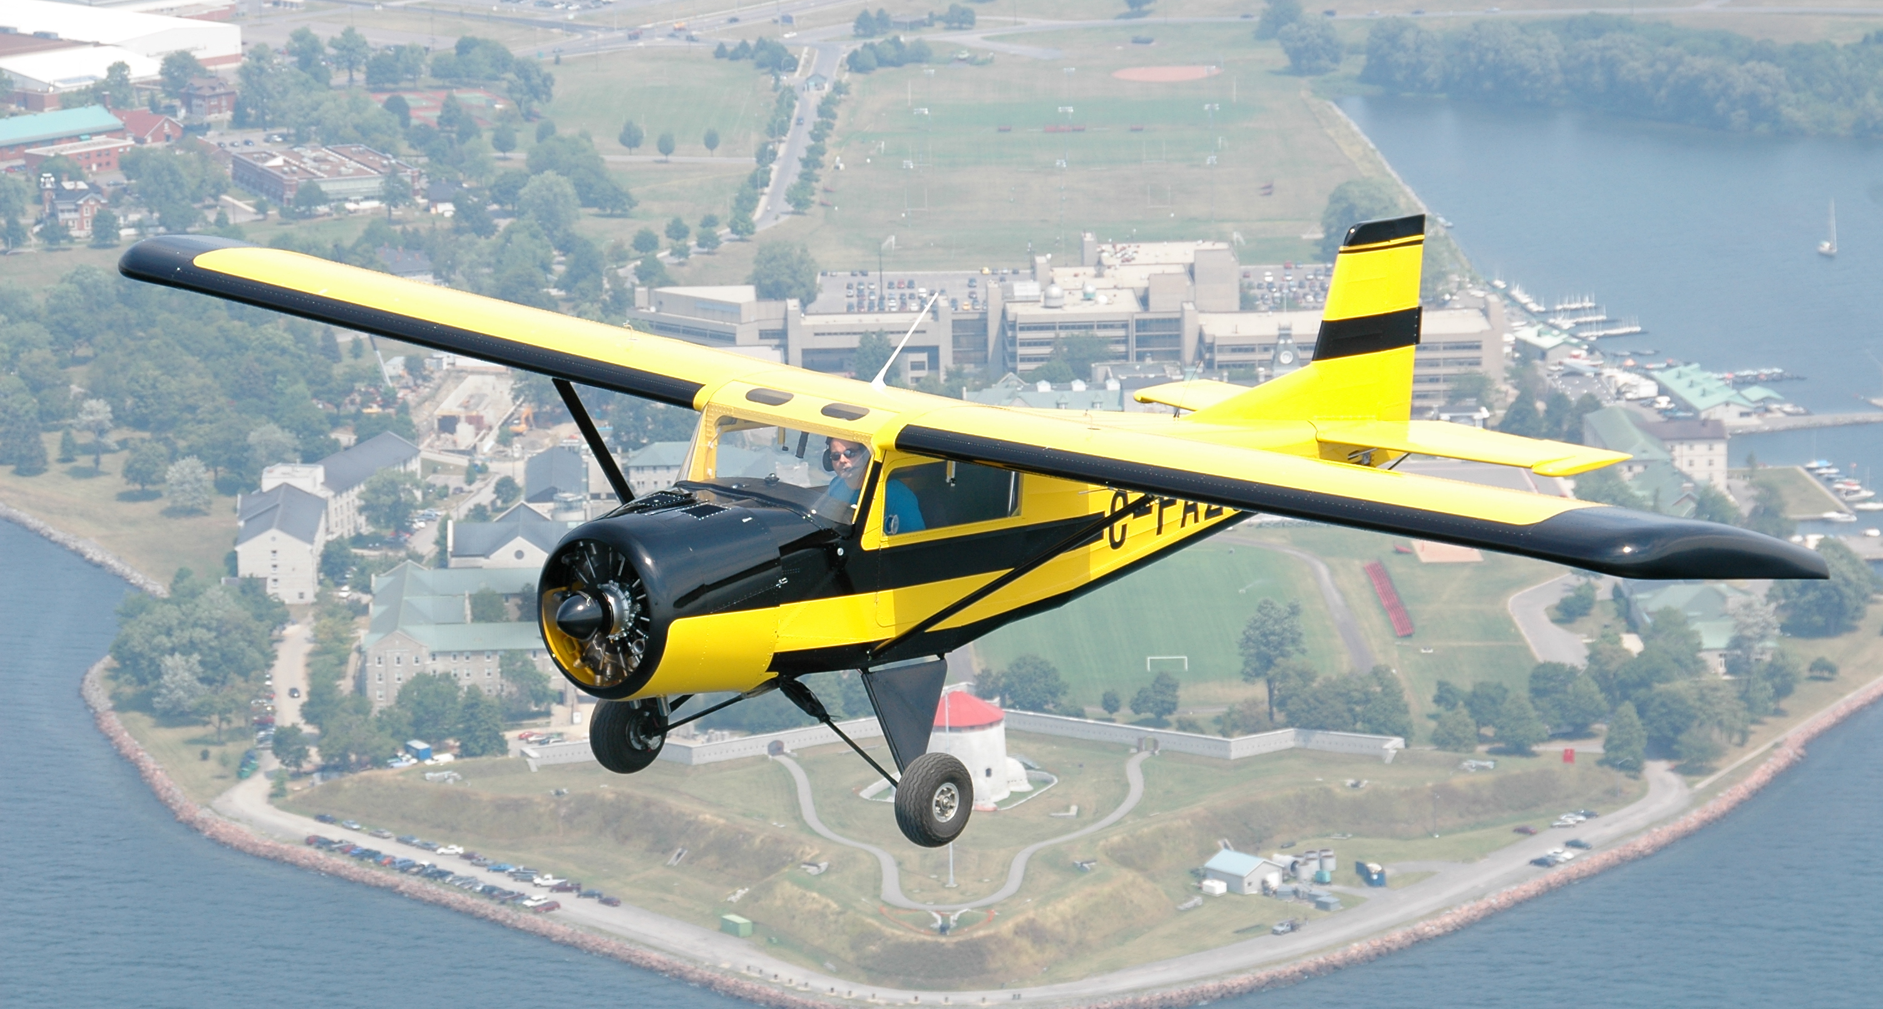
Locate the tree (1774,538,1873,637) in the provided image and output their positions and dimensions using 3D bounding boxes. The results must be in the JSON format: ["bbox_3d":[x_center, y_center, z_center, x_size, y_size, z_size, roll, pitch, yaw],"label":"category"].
[{"bbox_3d":[179.317,16.237,1306.747,19.766,18.801,19.766,0,11,8],"label":"tree"}]

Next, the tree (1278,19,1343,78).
[{"bbox_3d":[125.961,-156.750,2192.543,21.343,18.264,21.343,-1,11,3],"label":"tree"}]

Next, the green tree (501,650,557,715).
[{"bbox_3d":[-80.324,34.505,1242.826,10.540,12.190,10.220,-2,13,0],"label":"green tree"}]

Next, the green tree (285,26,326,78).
[{"bbox_3d":[-219.049,-155.260,2211.695,13.171,18.072,13.171,-2,11,-5],"label":"green tree"}]

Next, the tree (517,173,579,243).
[{"bbox_3d":[-108.280,-81.190,1769.910,16.830,20.130,16.830,-2,12,0],"label":"tree"}]

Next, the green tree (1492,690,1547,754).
[{"bbox_3d":[108.530,40.544,1207.047,9.677,11.201,9.677,0,11,5],"label":"green tree"}]

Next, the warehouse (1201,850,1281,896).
[{"bbox_3d":[52.884,63.916,1122.228,9.241,4.941,10.262,-11,15,-39],"label":"warehouse"}]

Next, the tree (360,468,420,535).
[{"bbox_3d":[-119.340,-0.383,1390.284,13.060,14.540,12.670,-2,13,0],"label":"tree"}]

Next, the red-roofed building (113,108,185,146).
[{"bbox_3d":[-234.553,-111.488,1889.365,18.500,8.000,15.000,11,18,43],"label":"red-roofed building"}]

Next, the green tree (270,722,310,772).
[{"bbox_3d":[-123.020,45.920,1212.400,7.220,8.890,7.220,-2,12,0],"label":"green tree"}]

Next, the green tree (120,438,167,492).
[{"bbox_3d":[-185.917,-9.333,1497.210,10.459,12.040,10.459,-3,11,-7],"label":"green tree"}]

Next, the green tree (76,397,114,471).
[{"bbox_3d":[-197.530,-16.420,1495.930,8.910,16.790,8.910,-2,12,0],"label":"green tree"}]

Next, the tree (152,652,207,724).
[{"bbox_3d":[-149.900,35.690,1262.640,10.420,12.810,10.420,-2,12,0],"label":"tree"}]

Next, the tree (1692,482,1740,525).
[{"bbox_3d":[163.289,1.466,1355.142,10.240,11.670,9.940,-2,13,0],"label":"tree"}]

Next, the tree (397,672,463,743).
[{"bbox_3d":[-98.960,39.160,1237.550,12.620,13.880,12.620,-2,12,0],"label":"tree"}]

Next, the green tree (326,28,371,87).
[{"bbox_3d":[-191.330,-144.490,2071.940,13.290,18.420,13.290,-2,12,0],"label":"green tree"}]

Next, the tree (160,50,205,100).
[{"bbox_3d":[-230.907,-130.516,1953.696,14.770,15.310,14.330,-2,13,0],"label":"tree"}]

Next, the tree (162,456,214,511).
[{"bbox_3d":[-166.921,-4.882,1421.910,10.750,11.370,10.430,-2,13,0],"label":"tree"}]

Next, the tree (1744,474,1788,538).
[{"bbox_3d":[173.168,1.131,1349.850,9.900,14.210,9.600,-2,13,0],"label":"tree"}]

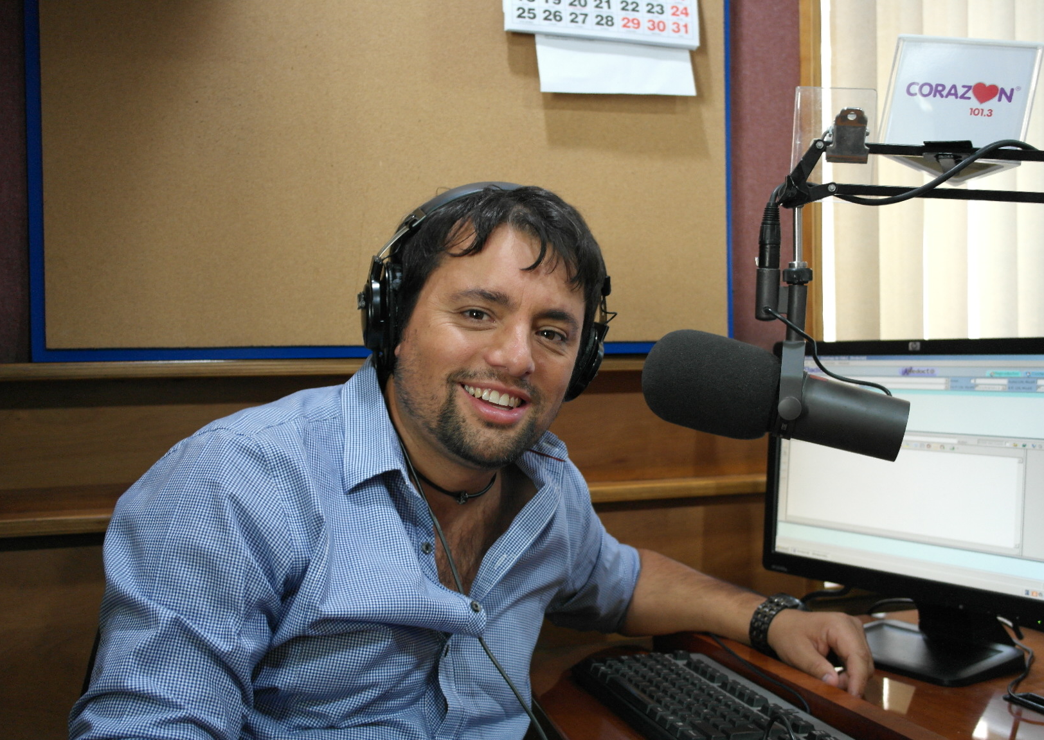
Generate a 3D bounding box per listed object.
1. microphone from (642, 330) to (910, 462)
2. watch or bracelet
[{"bbox_3d":[0.238,0.026,1.066,0.250,0.099,0.097,14,5,13],"label":"microphone"},{"bbox_3d":[0.293,0.290,1.252,0.041,0.066,0.071,11,-15,47],"label":"watch or bracelet"}]

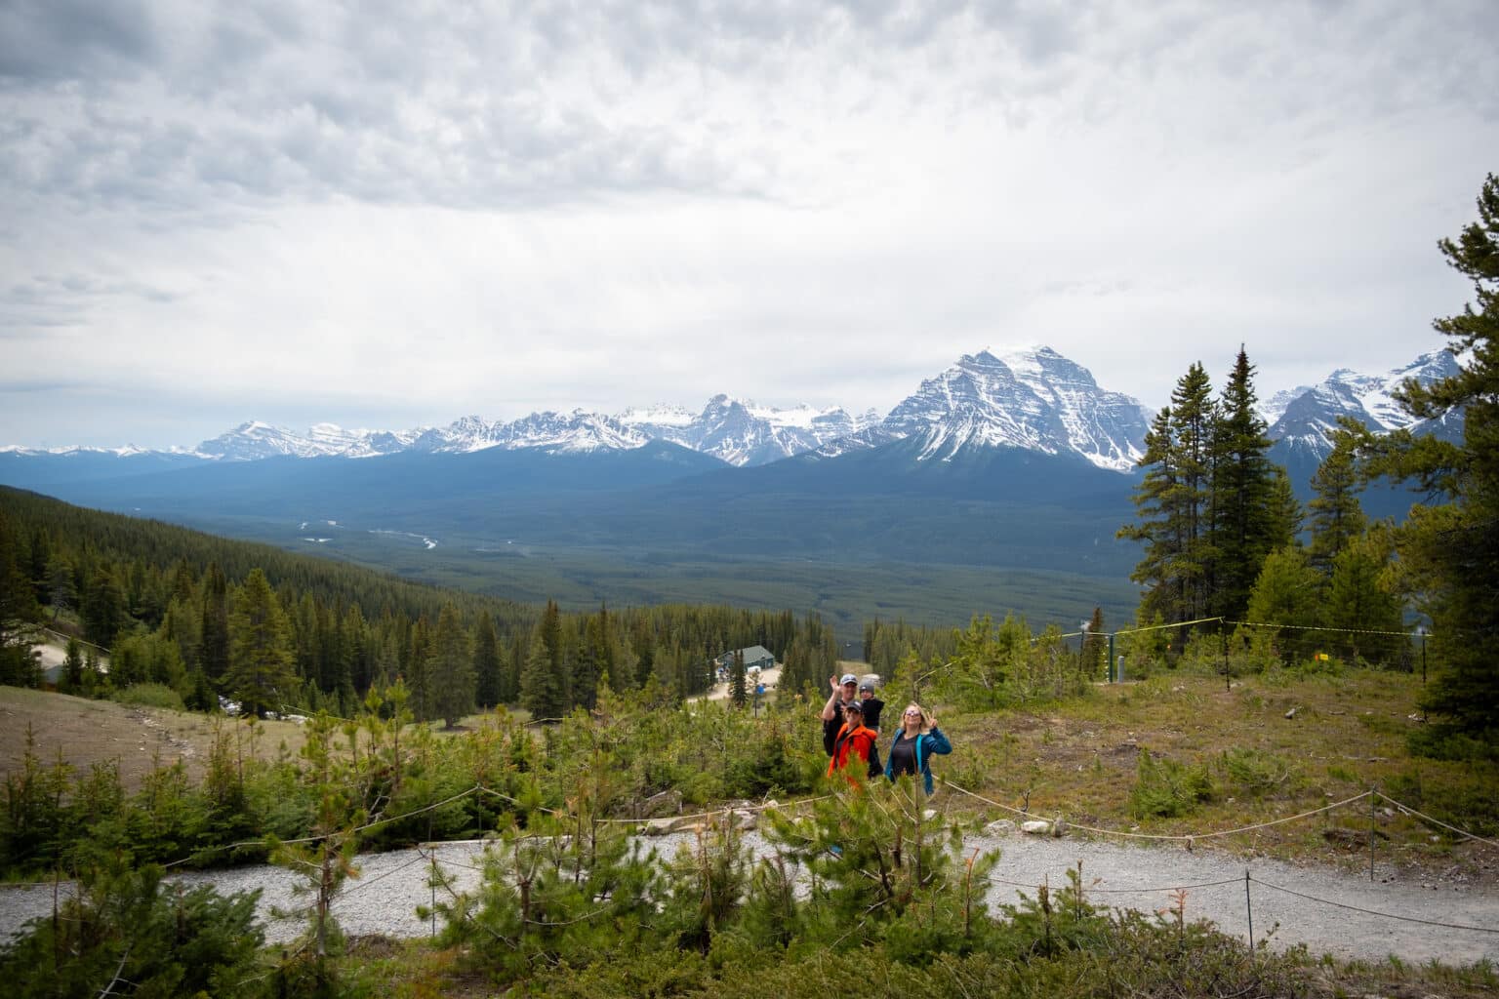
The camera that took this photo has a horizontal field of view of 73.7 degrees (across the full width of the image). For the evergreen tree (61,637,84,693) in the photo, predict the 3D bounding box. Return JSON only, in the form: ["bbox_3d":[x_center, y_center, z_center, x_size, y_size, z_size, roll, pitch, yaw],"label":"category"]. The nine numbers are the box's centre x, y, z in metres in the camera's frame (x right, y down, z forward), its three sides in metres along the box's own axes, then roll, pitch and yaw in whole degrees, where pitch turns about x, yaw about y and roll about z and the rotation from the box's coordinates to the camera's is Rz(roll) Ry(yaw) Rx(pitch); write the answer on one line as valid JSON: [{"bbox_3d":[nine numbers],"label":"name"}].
[{"bbox_3d":[-43.352,10.693,64.000,1.430,3.830,1.430,0,2,0],"label":"evergreen tree"}]

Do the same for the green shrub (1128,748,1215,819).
[{"bbox_3d":[4.647,3.121,11.000,0.950,0.720,0.910,0,2,0],"label":"green shrub"}]

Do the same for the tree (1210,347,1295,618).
[{"bbox_3d":[11.550,-0.243,23.000,1.890,6.630,1.890,0,2,0],"label":"tree"}]

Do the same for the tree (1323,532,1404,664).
[{"bbox_3d":[13.228,2.168,21.500,1.740,2.970,1.740,0,2,0],"label":"tree"}]

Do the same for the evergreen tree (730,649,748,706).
[{"bbox_3d":[-1.582,26.908,150.000,2.640,9.500,2.640,0,2,0],"label":"evergreen tree"}]

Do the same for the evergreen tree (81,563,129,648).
[{"bbox_3d":[-54.837,9.119,85.000,3.980,7.080,3.980,0,2,0],"label":"evergreen tree"}]

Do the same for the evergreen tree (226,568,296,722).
[{"bbox_3d":[-30.371,8.905,62.000,4.430,9.380,4.430,0,2,0],"label":"evergreen tree"}]

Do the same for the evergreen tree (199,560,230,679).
[{"bbox_3d":[-41.729,10.014,78.000,2.380,10.330,2.380,0,2,0],"label":"evergreen tree"}]

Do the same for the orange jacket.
[{"bbox_3d":[1.052,2.595,10.200,0.500,0.680,0.360,1,2,25],"label":"orange jacket"}]

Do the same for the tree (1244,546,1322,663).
[{"bbox_3d":[11.490,2.332,21.500,1.690,2.650,1.690,0,2,0],"label":"tree"}]

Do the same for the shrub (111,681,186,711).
[{"bbox_3d":[-36.072,11.819,60.000,4.570,1.830,3.600,0,2,0],"label":"shrub"}]

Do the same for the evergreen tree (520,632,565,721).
[{"bbox_3d":[-15.306,13.101,74.000,3.300,6.590,3.300,0,2,0],"label":"evergreen tree"}]

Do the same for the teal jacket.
[{"bbox_3d":[1.715,2.655,10.200,0.660,0.680,0.380,0,2,14],"label":"teal jacket"}]

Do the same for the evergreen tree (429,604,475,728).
[{"bbox_3d":[-20.796,11.572,70.000,3.280,8.860,3.280,0,2,0],"label":"evergreen tree"}]

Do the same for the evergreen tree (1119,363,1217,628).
[{"bbox_3d":[10.893,0.259,26.000,2.560,7.650,2.560,0,2,0],"label":"evergreen tree"}]

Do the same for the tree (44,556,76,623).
[{"bbox_3d":[-63.450,8.252,92.000,2.800,6.150,2.800,0,2,0],"label":"tree"}]

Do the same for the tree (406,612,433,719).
[{"bbox_3d":[-25.072,12.876,76.000,2.140,8.290,2.140,0,2,0],"label":"tree"}]

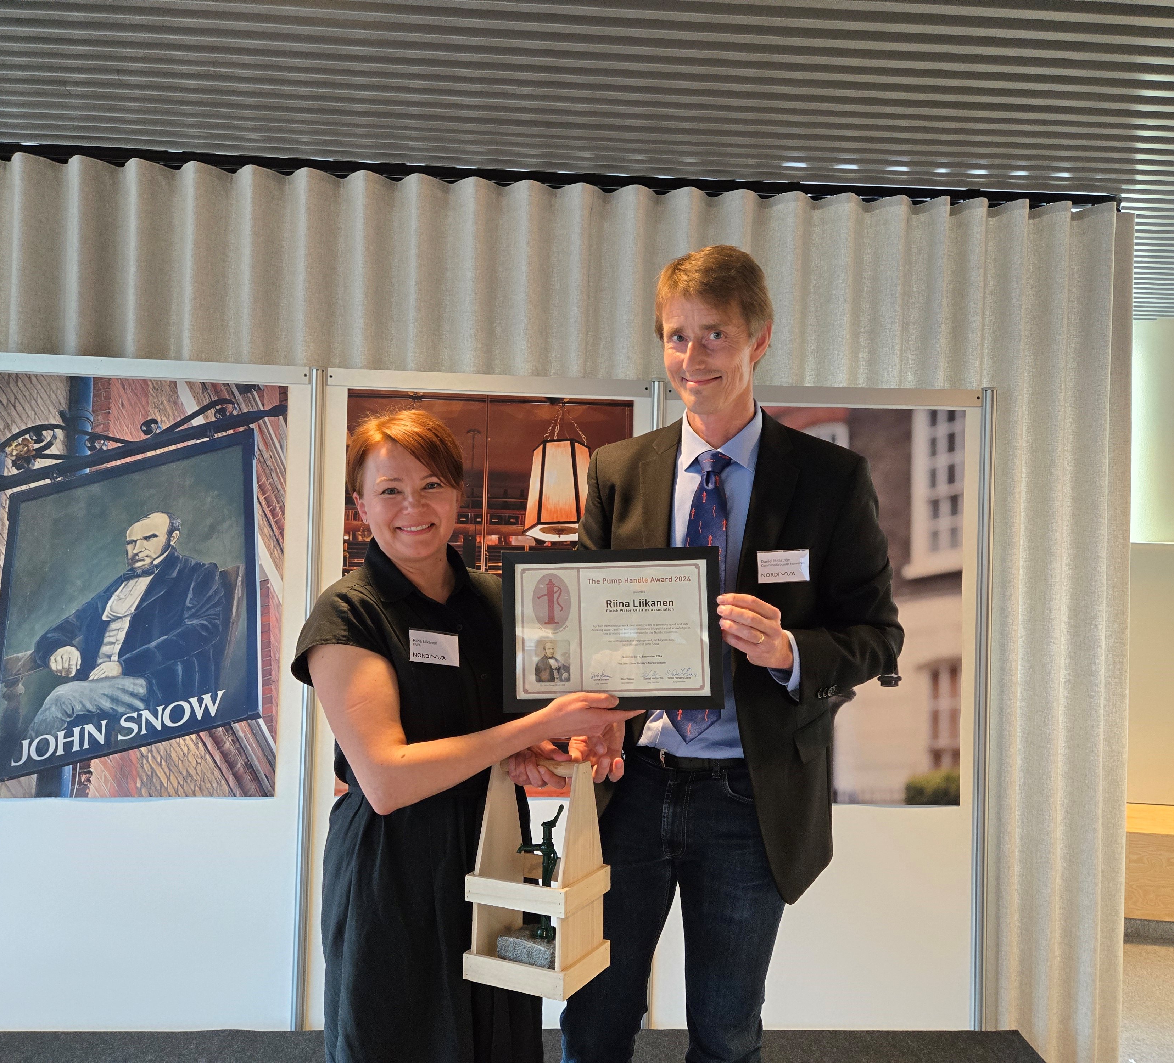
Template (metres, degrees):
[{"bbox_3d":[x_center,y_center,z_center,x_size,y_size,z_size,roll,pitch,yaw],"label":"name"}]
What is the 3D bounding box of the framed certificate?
[{"bbox_3d":[0.038,0.148,1.423,0.329,0.242,0.020,-2,-6,3],"label":"framed certificate"}]

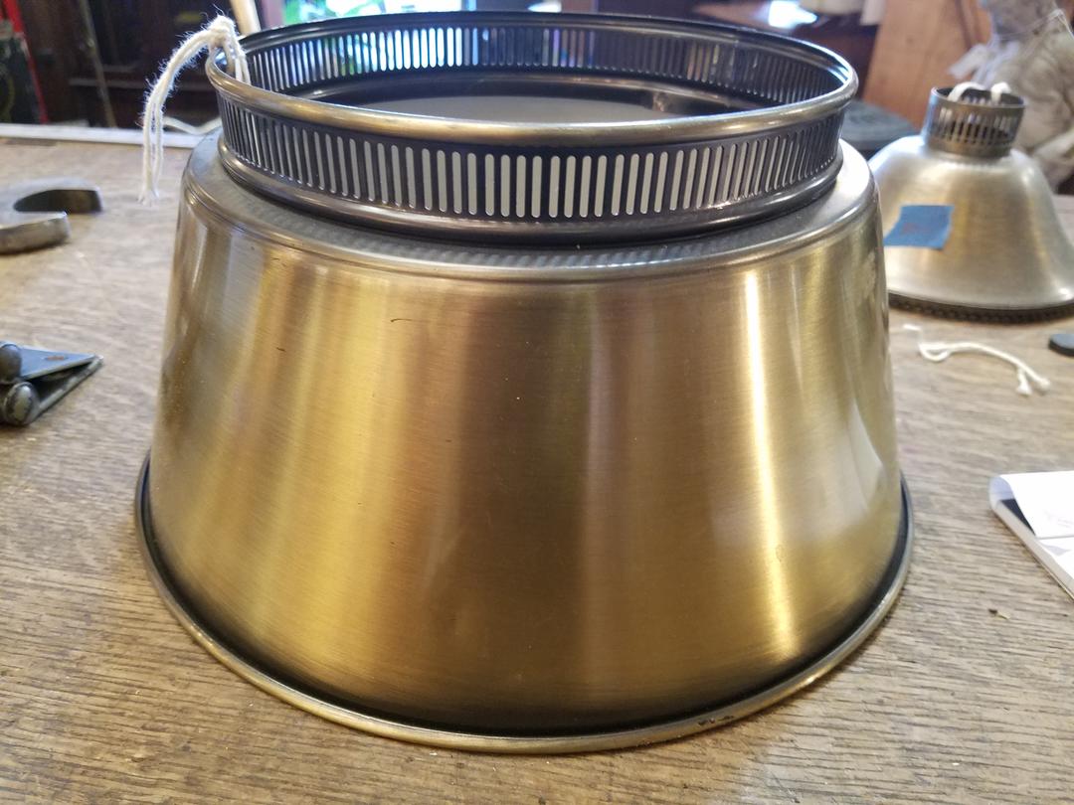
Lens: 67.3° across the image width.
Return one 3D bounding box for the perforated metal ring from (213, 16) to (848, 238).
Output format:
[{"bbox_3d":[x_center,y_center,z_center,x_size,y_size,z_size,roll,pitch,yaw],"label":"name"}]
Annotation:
[{"bbox_3d":[-0.002,-0.114,0.299,0.225,0.031,0.225,1,32,-1],"label":"perforated metal ring"}]

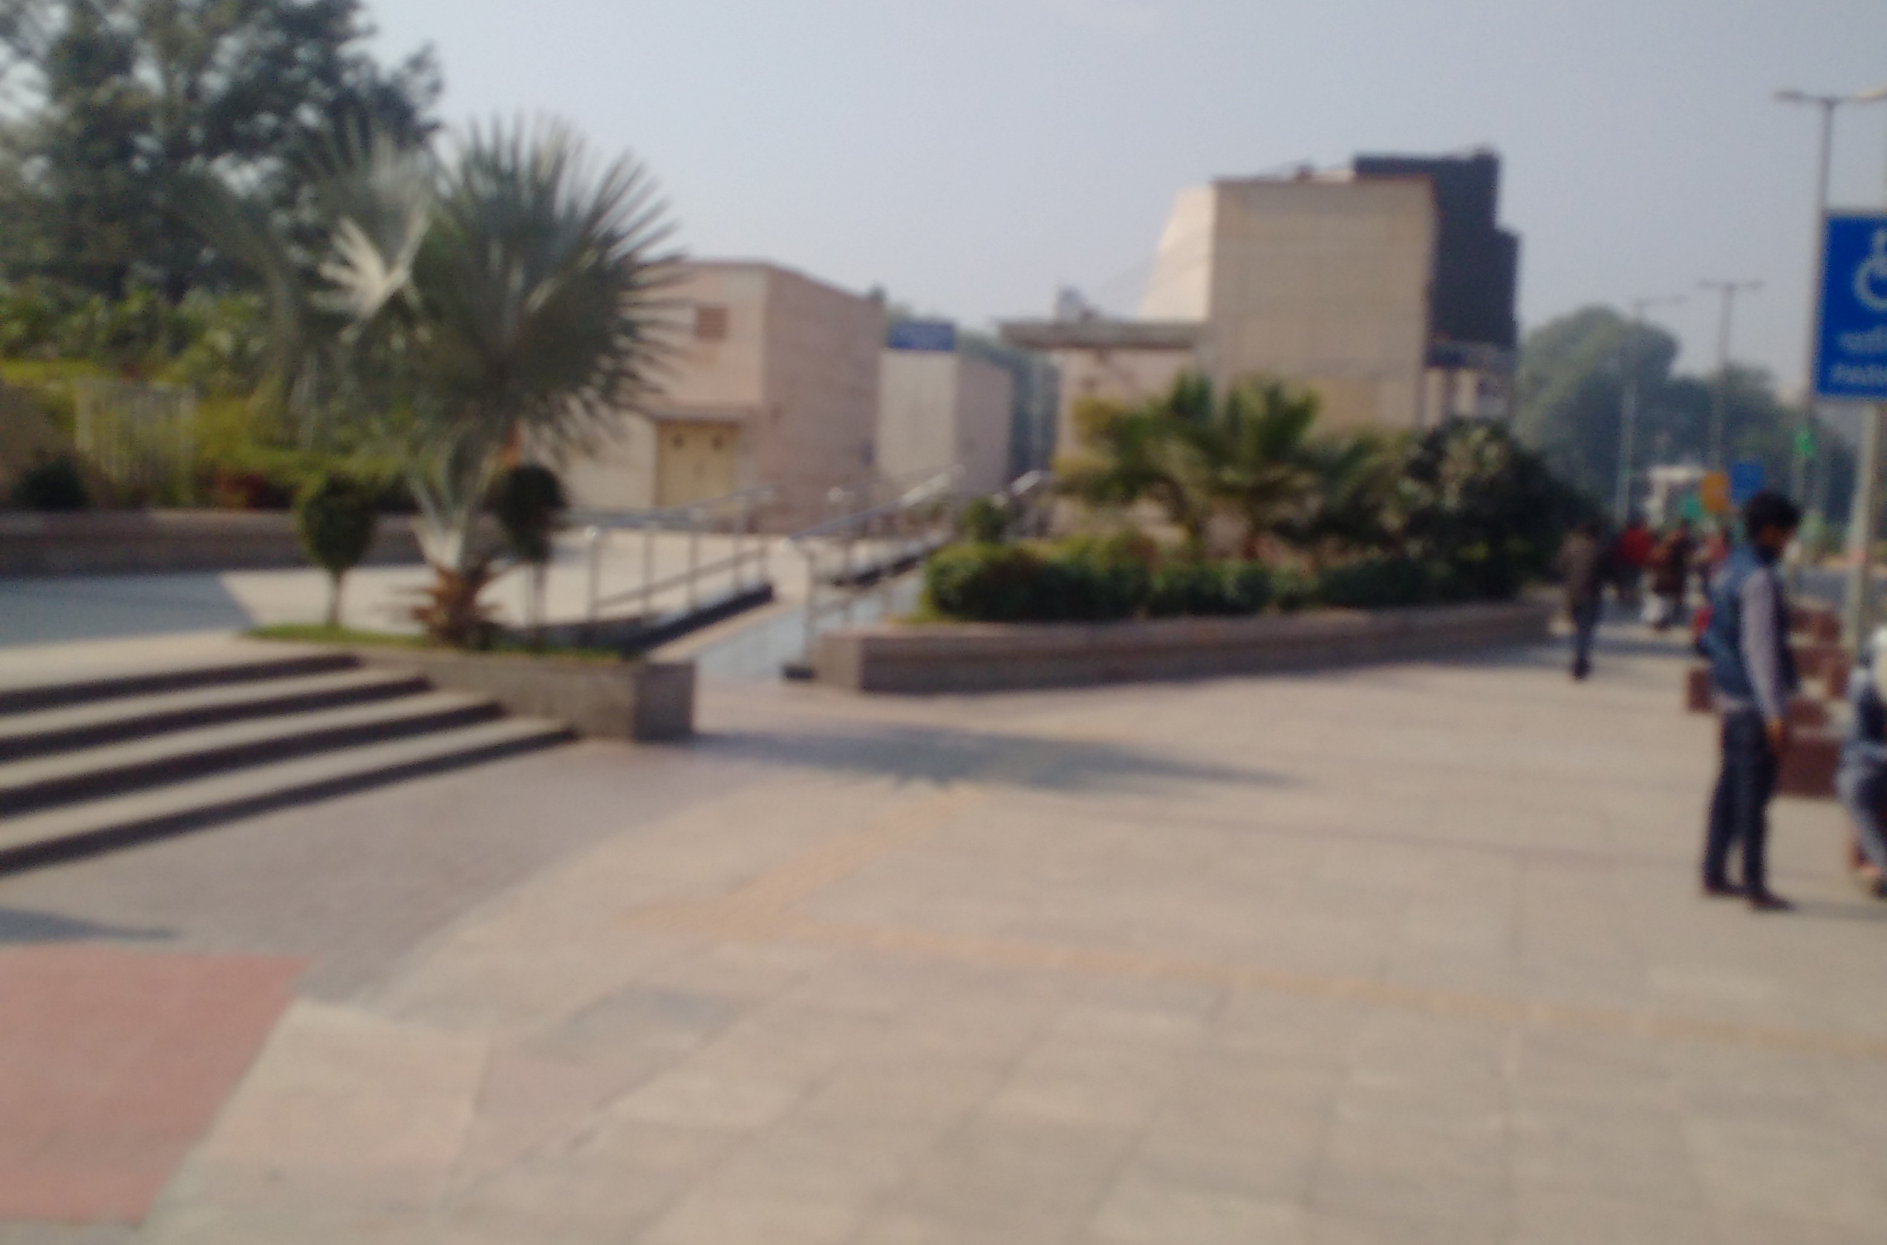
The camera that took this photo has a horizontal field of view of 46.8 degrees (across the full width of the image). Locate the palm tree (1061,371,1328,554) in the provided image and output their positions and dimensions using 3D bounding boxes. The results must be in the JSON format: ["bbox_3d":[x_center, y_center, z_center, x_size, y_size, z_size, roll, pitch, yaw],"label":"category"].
[{"bbox_3d":[3.285,-1.692,28.500,3.200,3.000,3.200,1,3,0],"label":"palm tree"}]

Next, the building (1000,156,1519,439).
[{"bbox_3d":[7.300,-5.013,46.500,9.300,7.900,10.500,2,3,17],"label":"building"}]

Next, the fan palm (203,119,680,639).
[{"bbox_3d":[-3.085,-1.508,13.400,2.750,3.100,2.600,4,4,15],"label":"fan palm"}]

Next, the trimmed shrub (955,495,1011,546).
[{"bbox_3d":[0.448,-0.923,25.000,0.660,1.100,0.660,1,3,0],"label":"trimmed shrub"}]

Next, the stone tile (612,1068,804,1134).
[{"bbox_3d":[-0.586,1.204,5.476,0.410,0.030,0.440,4,4,15],"label":"stone tile"}]

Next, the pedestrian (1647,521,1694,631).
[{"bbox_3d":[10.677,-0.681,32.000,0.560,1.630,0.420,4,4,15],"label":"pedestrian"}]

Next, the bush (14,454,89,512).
[{"bbox_3d":[-11.973,-1.877,29.200,1.000,0.850,1.000,1,3,-17],"label":"bush"}]

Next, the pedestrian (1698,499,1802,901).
[{"bbox_3d":[3.387,0.305,9.150,0.360,1.710,0.460,1,3,-3],"label":"pedestrian"}]

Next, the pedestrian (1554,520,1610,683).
[{"bbox_3d":[6.419,-0.229,21.900,0.540,1.660,0.400,4,4,15],"label":"pedestrian"}]

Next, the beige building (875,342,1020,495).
[{"bbox_3d":[-0.452,-4.761,58.367,3.000,4.600,5.900,4,4,15],"label":"beige building"}]

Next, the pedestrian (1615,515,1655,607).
[{"bbox_3d":[12.208,-0.920,38.500,0.500,1.680,0.360,2,3,18],"label":"pedestrian"}]

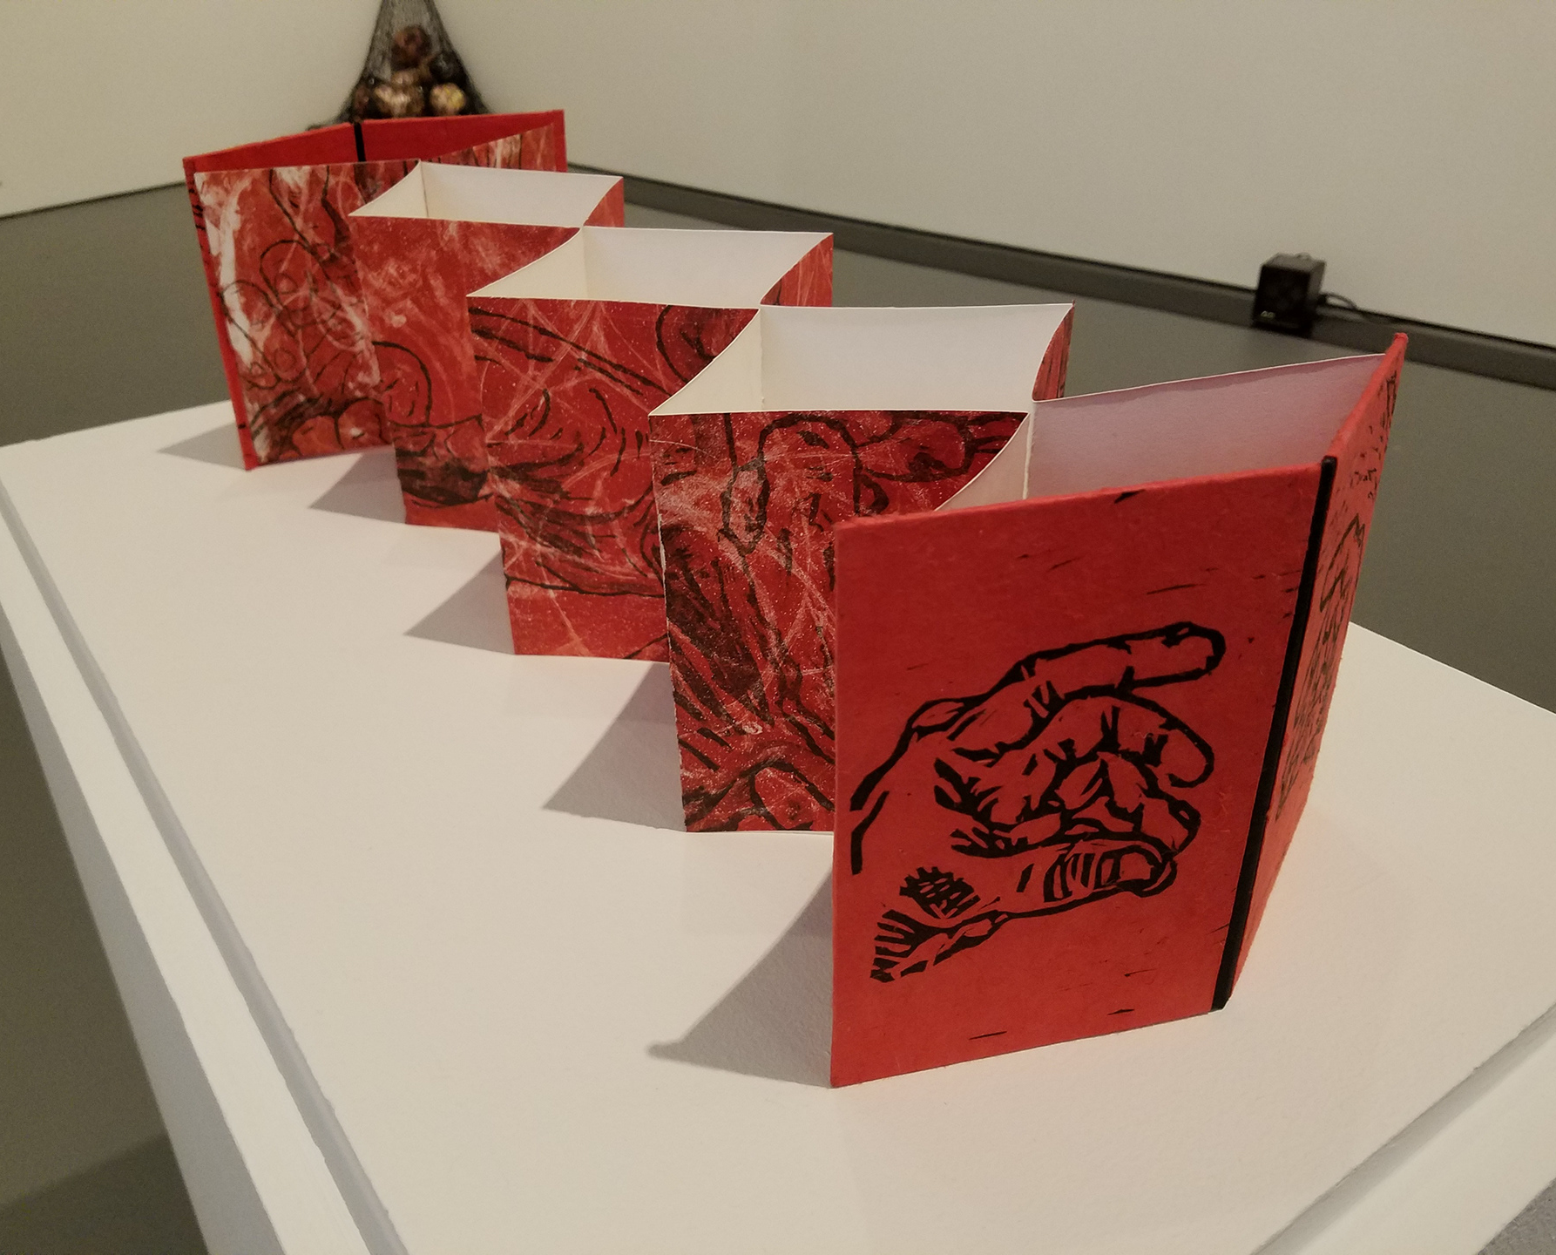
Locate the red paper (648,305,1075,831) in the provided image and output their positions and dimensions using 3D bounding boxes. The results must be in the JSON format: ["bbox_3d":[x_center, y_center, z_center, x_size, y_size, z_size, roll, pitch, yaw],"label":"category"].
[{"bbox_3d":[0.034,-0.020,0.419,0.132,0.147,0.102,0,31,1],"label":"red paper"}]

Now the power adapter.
[{"bbox_3d":[1.457,-0.949,3.578,0.136,0.167,0.132,24,38,35],"label":"power adapter"}]

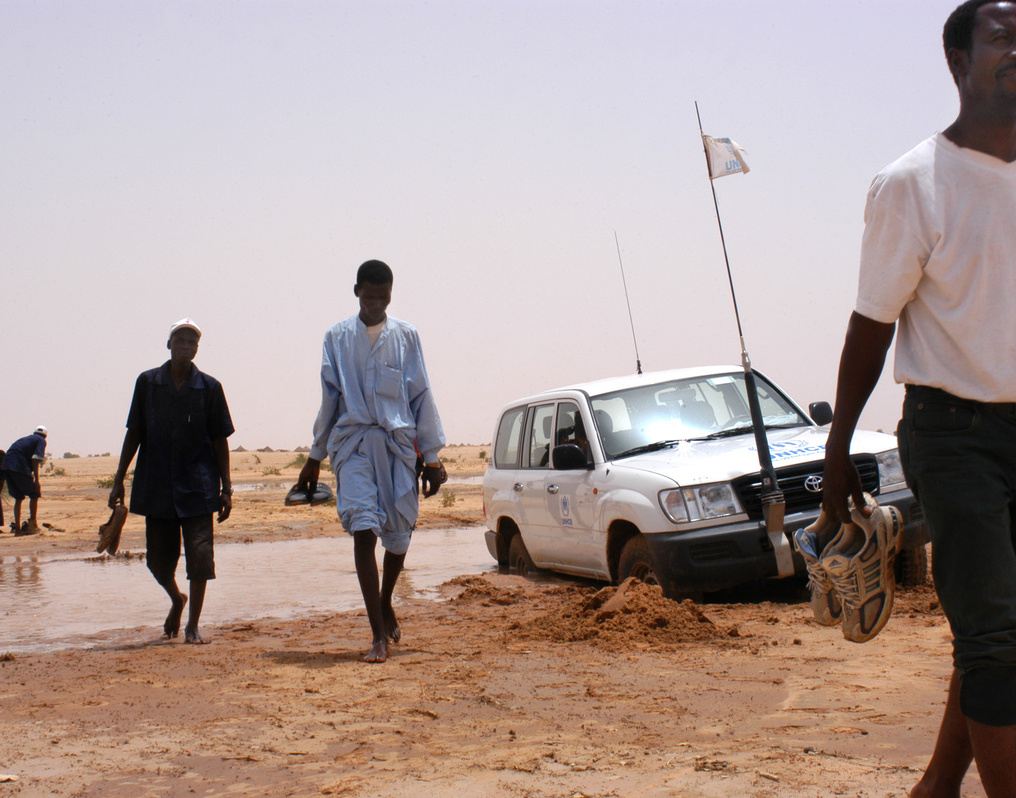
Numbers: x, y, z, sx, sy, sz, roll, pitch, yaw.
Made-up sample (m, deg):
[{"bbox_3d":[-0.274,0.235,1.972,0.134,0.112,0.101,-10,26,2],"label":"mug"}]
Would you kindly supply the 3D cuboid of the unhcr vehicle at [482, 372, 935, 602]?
[{"bbox_3d":[1.220,0.637,10.580,1.970,1.870,4.890,-8,-1,-15],"label":"unhcr vehicle"}]

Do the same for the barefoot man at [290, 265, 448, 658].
[{"bbox_3d":[-0.600,0.268,6.280,0.660,1.770,0.520,-1,-2,-3],"label":"barefoot man"}]

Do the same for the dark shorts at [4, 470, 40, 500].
[{"bbox_3d":[-6.352,1.105,18.300,0.360,0.460,0.420,0,-3,-45],"label":"dark shorts"}]

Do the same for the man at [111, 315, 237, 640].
[{"bbox_3d":[-1.810,0.435,7.600,0.670,1.740,0.480,-1,-2,-7],"label":"man"}]

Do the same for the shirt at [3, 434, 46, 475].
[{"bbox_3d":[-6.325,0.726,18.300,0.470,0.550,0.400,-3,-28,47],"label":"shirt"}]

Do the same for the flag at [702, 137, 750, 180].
[{"bbox_3d":[1.281,-1.416,8.200,0.260,0.280,0.100,-11,-1,-3],"label":"flag"}]

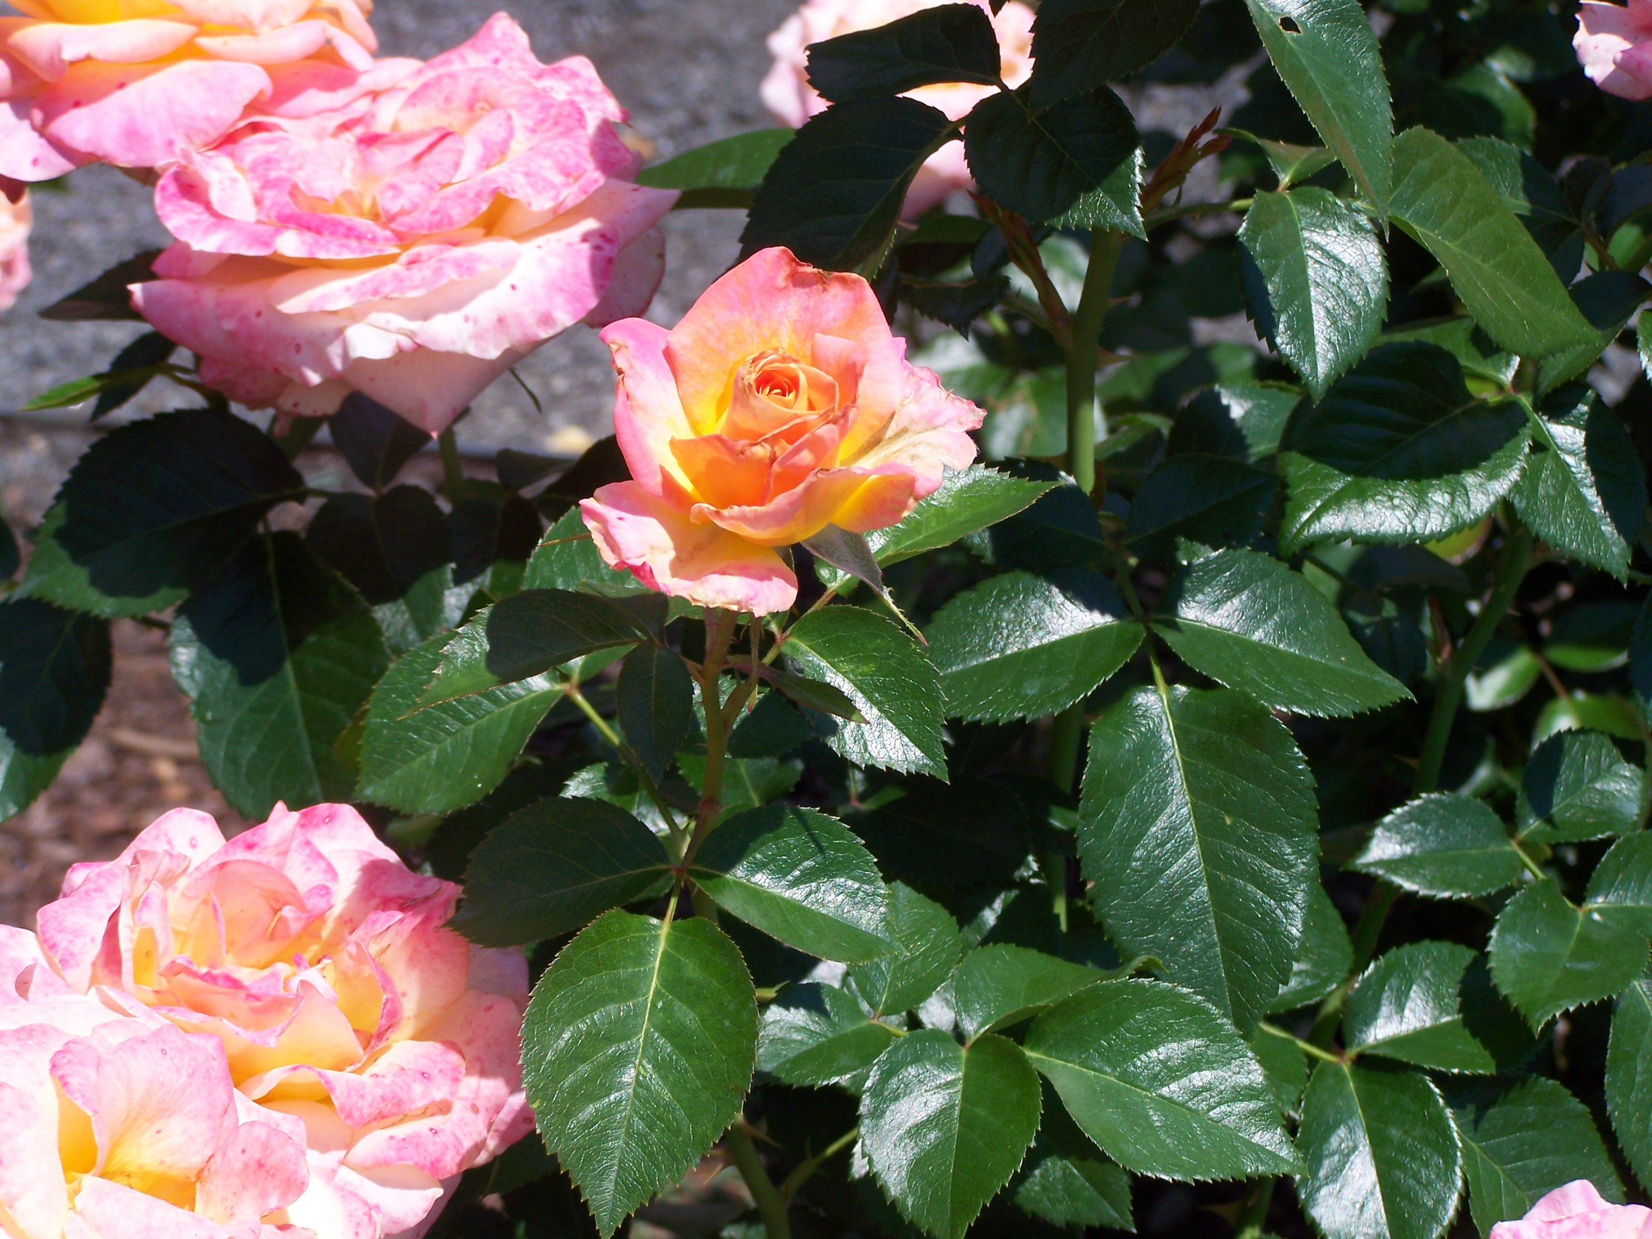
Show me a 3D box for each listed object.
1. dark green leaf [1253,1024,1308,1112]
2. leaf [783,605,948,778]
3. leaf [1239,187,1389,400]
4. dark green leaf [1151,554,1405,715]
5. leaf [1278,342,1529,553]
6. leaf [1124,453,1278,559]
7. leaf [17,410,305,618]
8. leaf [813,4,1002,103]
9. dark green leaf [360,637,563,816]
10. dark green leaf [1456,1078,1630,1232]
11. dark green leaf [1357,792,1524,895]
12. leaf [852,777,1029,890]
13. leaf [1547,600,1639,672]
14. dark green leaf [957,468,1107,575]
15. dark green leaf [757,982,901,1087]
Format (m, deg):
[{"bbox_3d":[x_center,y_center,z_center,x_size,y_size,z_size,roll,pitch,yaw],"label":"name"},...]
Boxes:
[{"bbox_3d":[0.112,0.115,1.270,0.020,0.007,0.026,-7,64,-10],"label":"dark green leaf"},{"bbox_3d":[0.009,0.015,1.080,0.028,0.012,0.051,-40,63,-21],"label":"leaf"},{"bbox_3d":[0.108,-0.072,1.110,0.032,0.014,0.054,-4,60,-4],"label":"leaf"},{"bbox_3d":[0.098,0.005,1.060,0.059,0.012,0.039,19,53,11],"label":"dark green leaf"},{"bbox_3d":[0.128,-0.038,1.110,0.064,0.016,0.042,-37,61,-24],"label":"leaf"},{"bbox_3d":[0.083,-0.025,1.110,0.040,0.009,0.026,-23,61,-18],"label":"leaf"},{"bbox_3d":[-0.147,-0.023,1.110,0.068,0.014,0.043,-20,60,-5],"label":"leaf"},{"bbox_3d":[0.017,-0.122,1.080,0.043,0.012,0.031,0,41,9],"label":"leaf"},{"bbox_3d":[-0.088,0.023,1.173,0.055,0.011,0.044,-28,63,0],"label":"dark green leaf"},{"bbox_3d":[0.183,0.142,1.281,0.053,0.010,0.044,39,68,11],"label":"dark green leaf"},{"bbox_3d":[0.132,0.048,1.080,0.037,0.009,0.025,-5,60,0],"label":"dark green leaf"},{"bbox_3d":[0.026,0.046,1.090,0.043,0.010,0.031,22,55,12],"label":"leaf"},{"bbox_3d":[0.217,0.004,1.422,0.031,0.009,0.022,-10,61,-13],"label":"leaf"},{"bbox_3d":[0.048,-0.023,1.150,0.035,0.010,0.028,6,57,4],"label":"dark green leaf"},{"bbox_3d":[-0.005,0.103,1.221,0.036,0.009,0.025,-19,59,-5],"label":"dark green leaf"}]

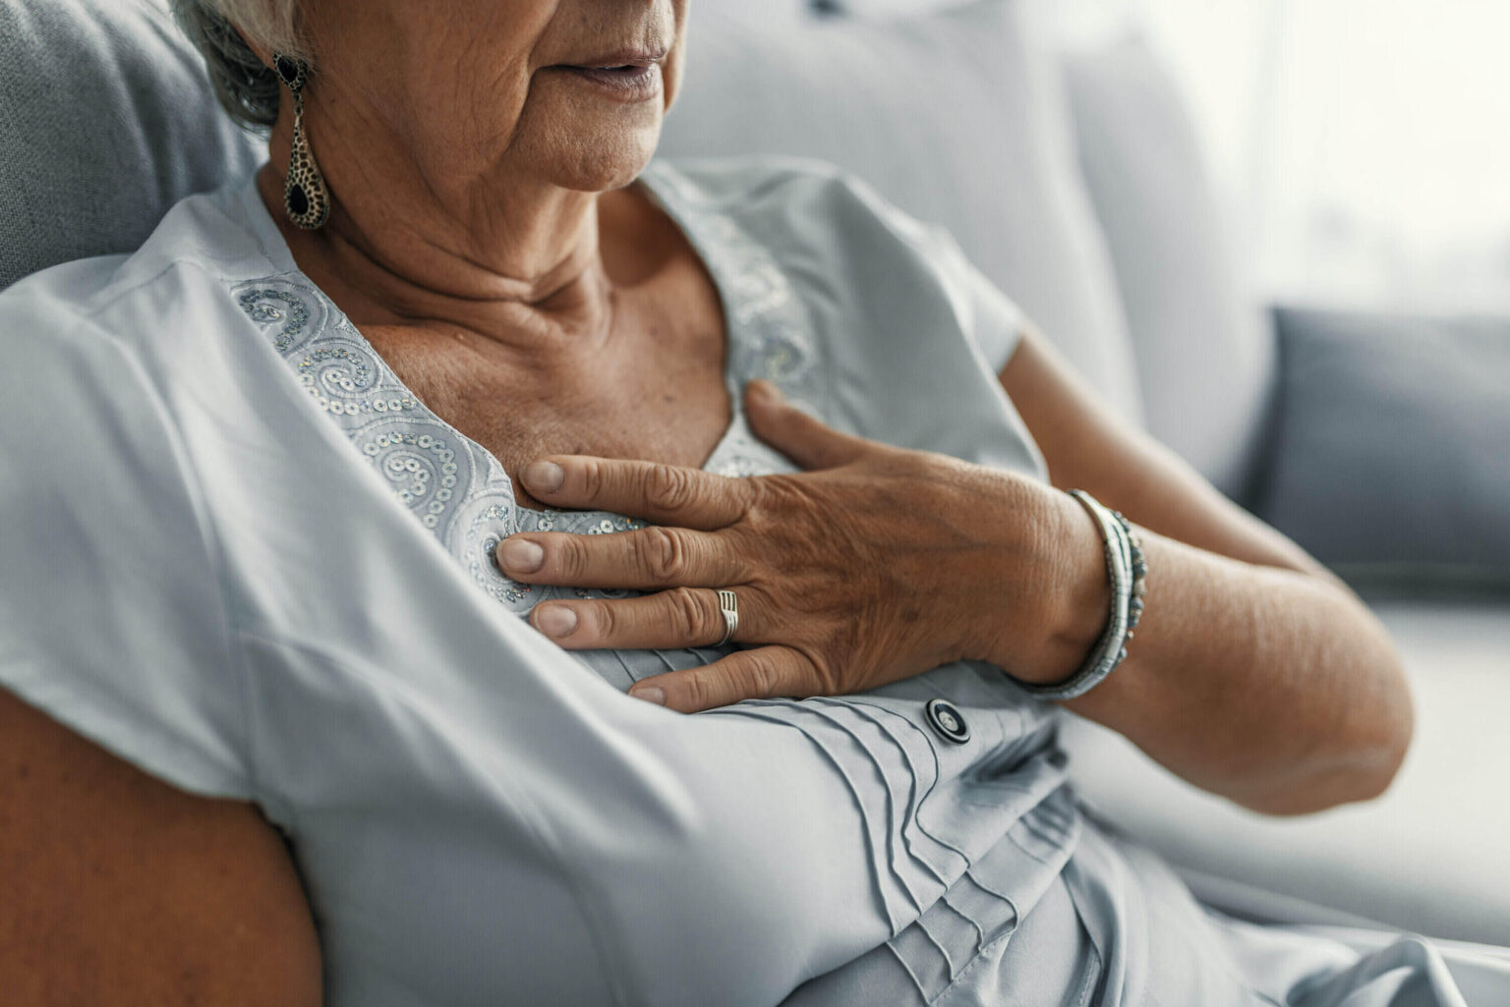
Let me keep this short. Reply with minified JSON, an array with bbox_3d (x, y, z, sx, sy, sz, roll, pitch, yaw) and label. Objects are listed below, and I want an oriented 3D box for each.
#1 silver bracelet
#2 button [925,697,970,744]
[{"bbox_3d":[0.105,0.031,0.502,0.016,0.071,0.064,11,-8,-34],"label":"silver bracelet"},{"bbox_3d":[0.065,0.073,0.491,0.018,0.003,0.018,47,26,10],"label":"button"}]

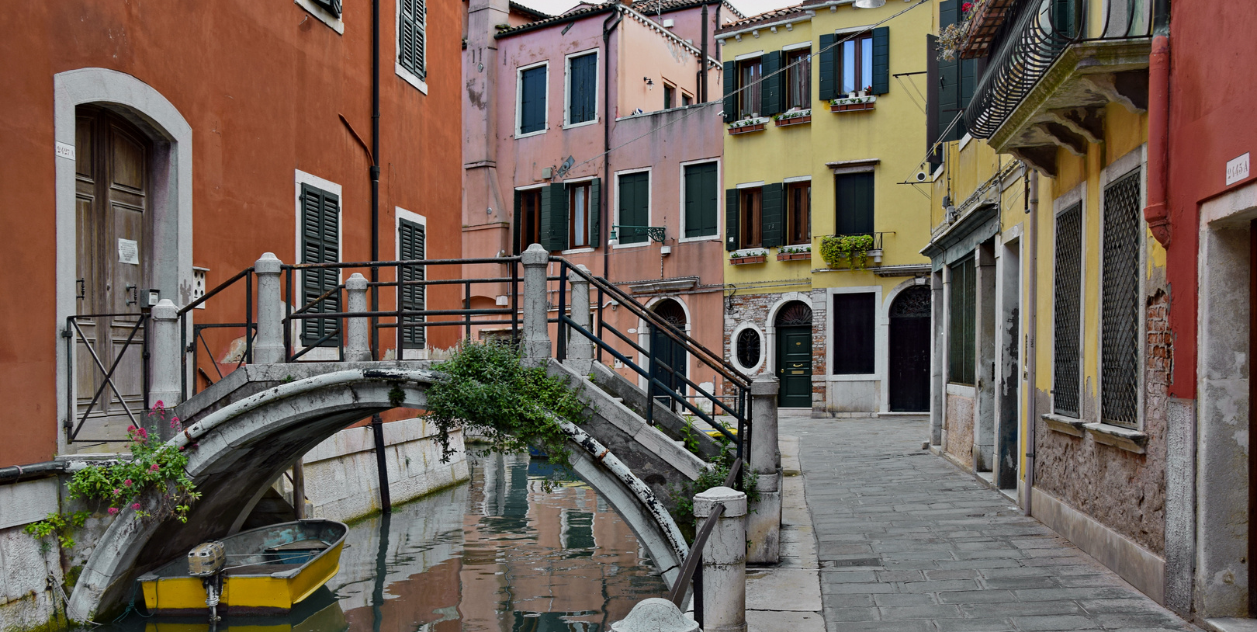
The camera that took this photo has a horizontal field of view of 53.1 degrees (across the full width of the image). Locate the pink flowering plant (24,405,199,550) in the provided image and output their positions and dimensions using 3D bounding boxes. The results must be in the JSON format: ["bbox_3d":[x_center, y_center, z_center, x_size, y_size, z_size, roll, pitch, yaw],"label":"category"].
[{"bbox_3d":[-4.142,1.296,10.110,1.250,1.130,0.620,0,-1,10],"label":"pink flowering plant"}]

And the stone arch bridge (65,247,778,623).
[{"bbox_3d":[-1.609,1.037,11.219,5.980,3.130,2.400,0,-1,10],"label":"stone arch bridge"}]

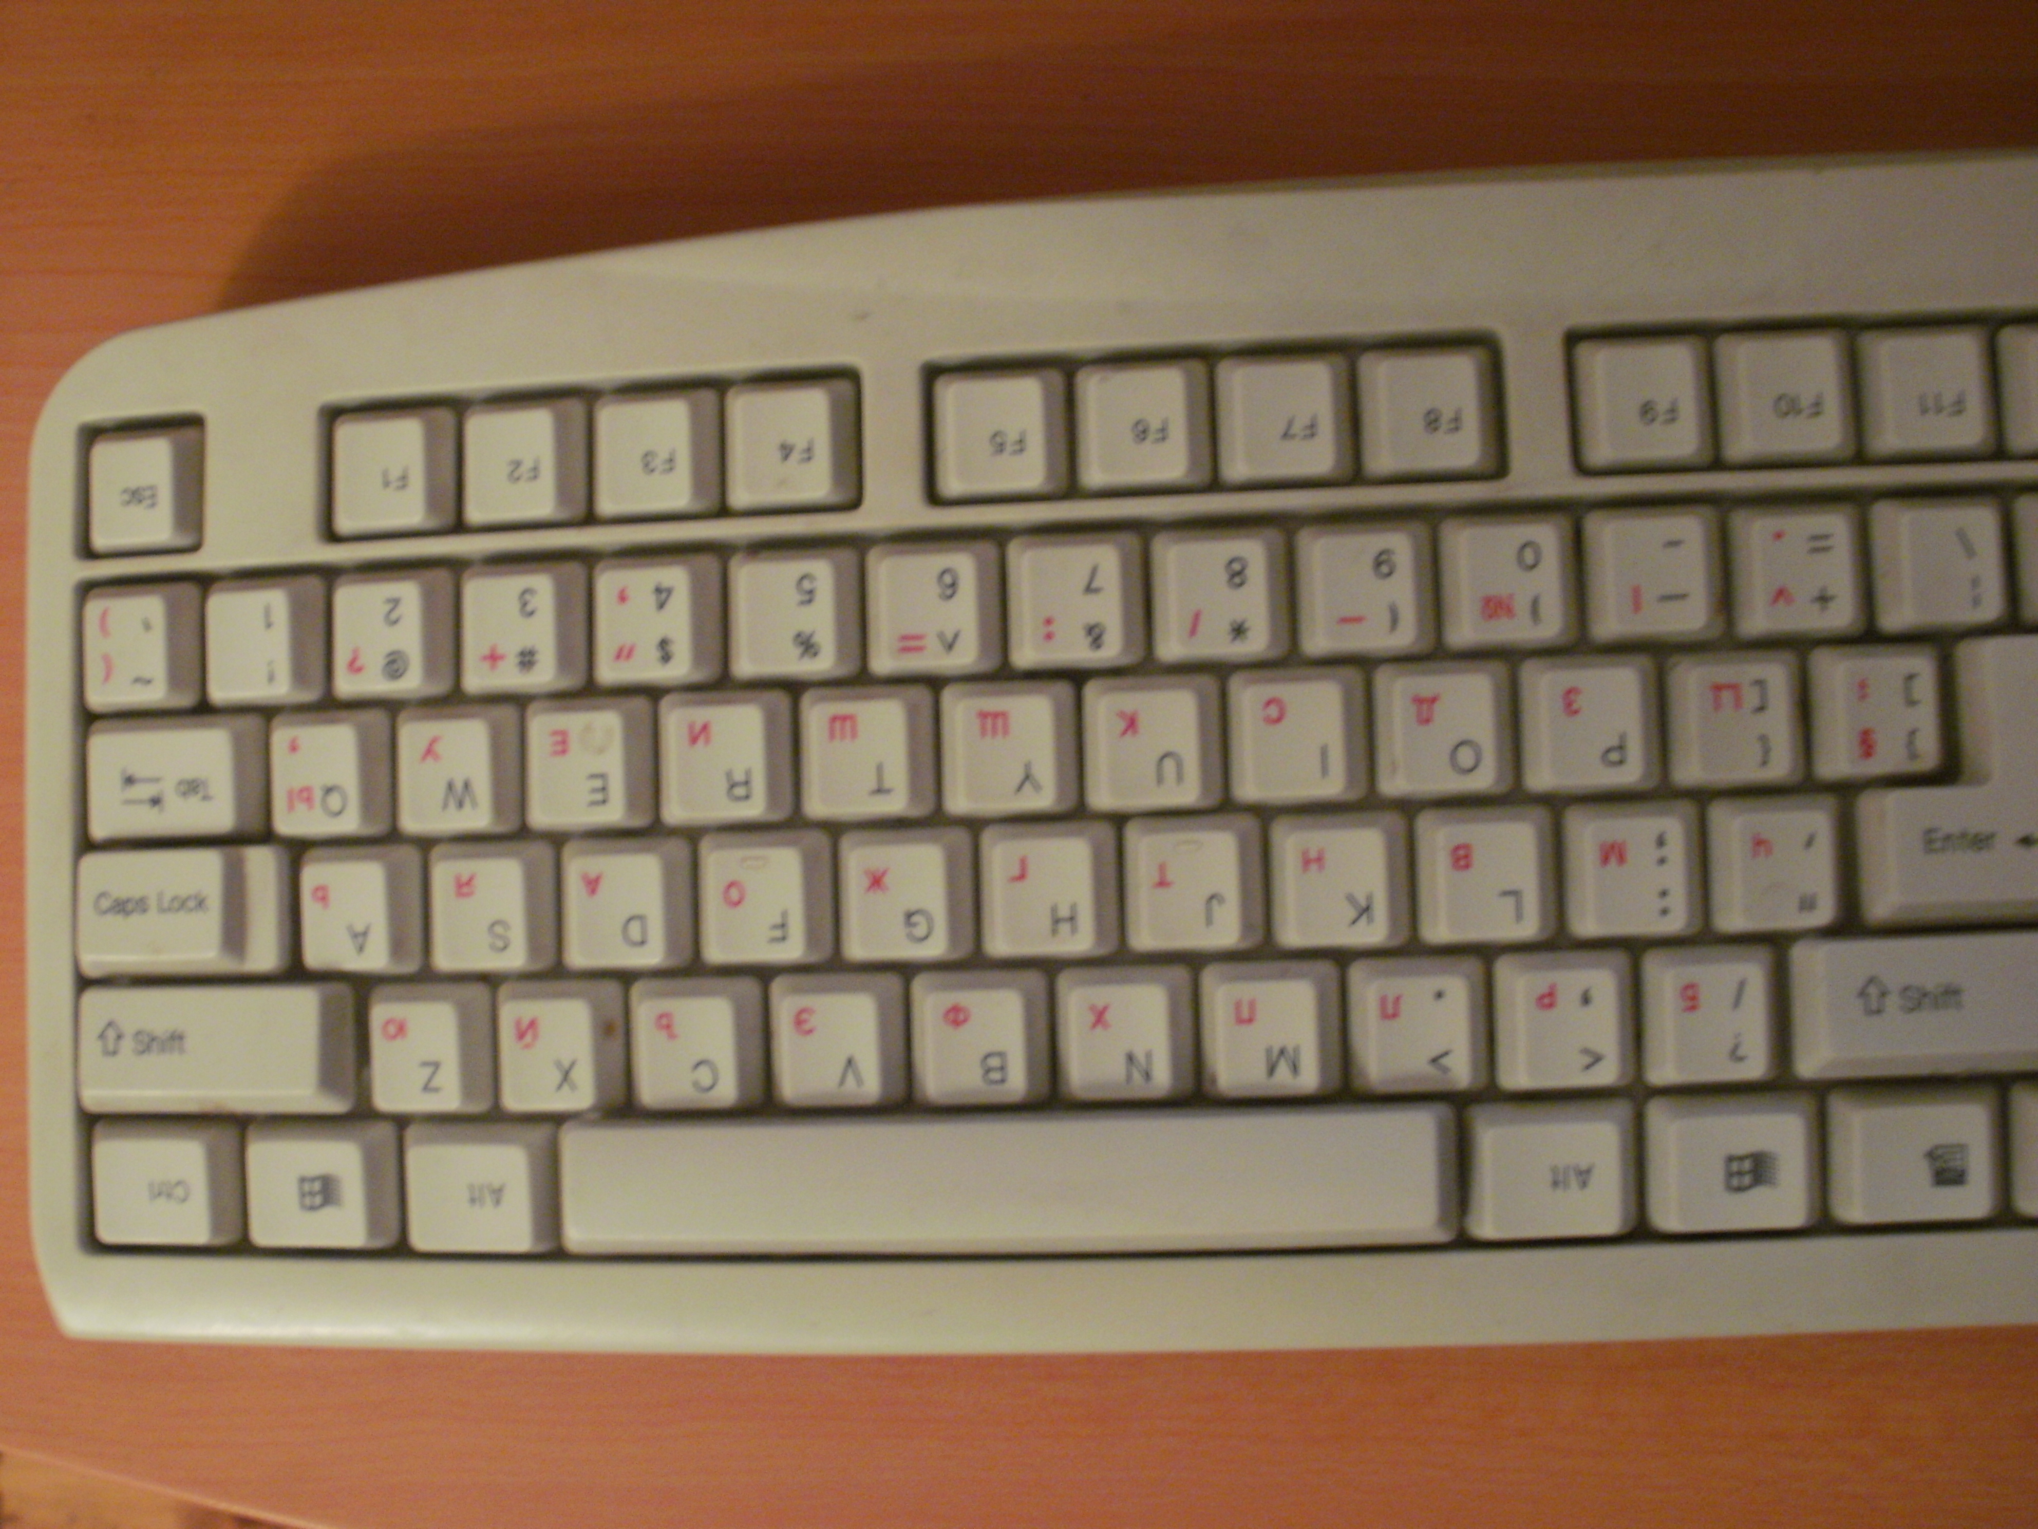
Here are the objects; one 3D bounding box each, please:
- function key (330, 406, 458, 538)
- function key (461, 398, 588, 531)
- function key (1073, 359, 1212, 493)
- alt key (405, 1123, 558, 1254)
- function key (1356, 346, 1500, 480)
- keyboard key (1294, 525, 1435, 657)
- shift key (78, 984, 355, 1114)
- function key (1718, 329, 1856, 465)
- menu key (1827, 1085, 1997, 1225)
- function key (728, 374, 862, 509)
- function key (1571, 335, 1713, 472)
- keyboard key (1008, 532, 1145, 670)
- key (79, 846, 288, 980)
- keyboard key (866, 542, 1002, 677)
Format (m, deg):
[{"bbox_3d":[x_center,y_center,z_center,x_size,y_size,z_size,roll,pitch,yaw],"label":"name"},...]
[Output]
[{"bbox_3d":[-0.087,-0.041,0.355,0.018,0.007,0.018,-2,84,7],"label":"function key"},{"bbox_3d":[-0.069,-0.042,0.358,0.018,0.008,0.018,-2,85,7],"label":"function key"},{"bbox_3d":[0.016,-0.045,0.342,0.018,0.007,0.018,-2,86,7],"label":"function key"},{"bbox_3d":[-0.073,0.057,0.345,0.022,0.007,0.018,-2,86,7],"label":"alt key"},{"bbox_3d":[0.054,-0.047,0.343,0.018,0.008,0.018,-2,85,7],"label":"function key"},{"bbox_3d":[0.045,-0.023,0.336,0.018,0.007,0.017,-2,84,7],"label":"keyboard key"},{"bbox_3d":[-0.110,0.039,0.351,0.041,0.007,0.018,-2,86,7],"label":"shift key"},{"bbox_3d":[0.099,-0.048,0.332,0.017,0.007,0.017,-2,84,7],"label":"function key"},{"bbox_3d":[0.112,0.049,0.323,0.023,0.007,0.018,-2,86,7],"label":"menu key"},{"bbox_3d":[-0.031,-0.043,0.347,0.018,0.007,0.018,-2,86,7],"label":"function key"},{"bbox_3d":[0.081,-0.047,0.334,0.018,0.007,0.018,-2,86,7],"label":"function key"},{"bbox_3d":[0.007,-0.022,0.345,0.018,0.008,0.018,-2,85,7],"label":"keyboard key"},{"bbox_3d":[-0.116,0.020,0.356,0.031,0.008,0.018,-2,85,7],"label":"key"},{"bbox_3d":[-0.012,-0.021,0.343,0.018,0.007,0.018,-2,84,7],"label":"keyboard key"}]

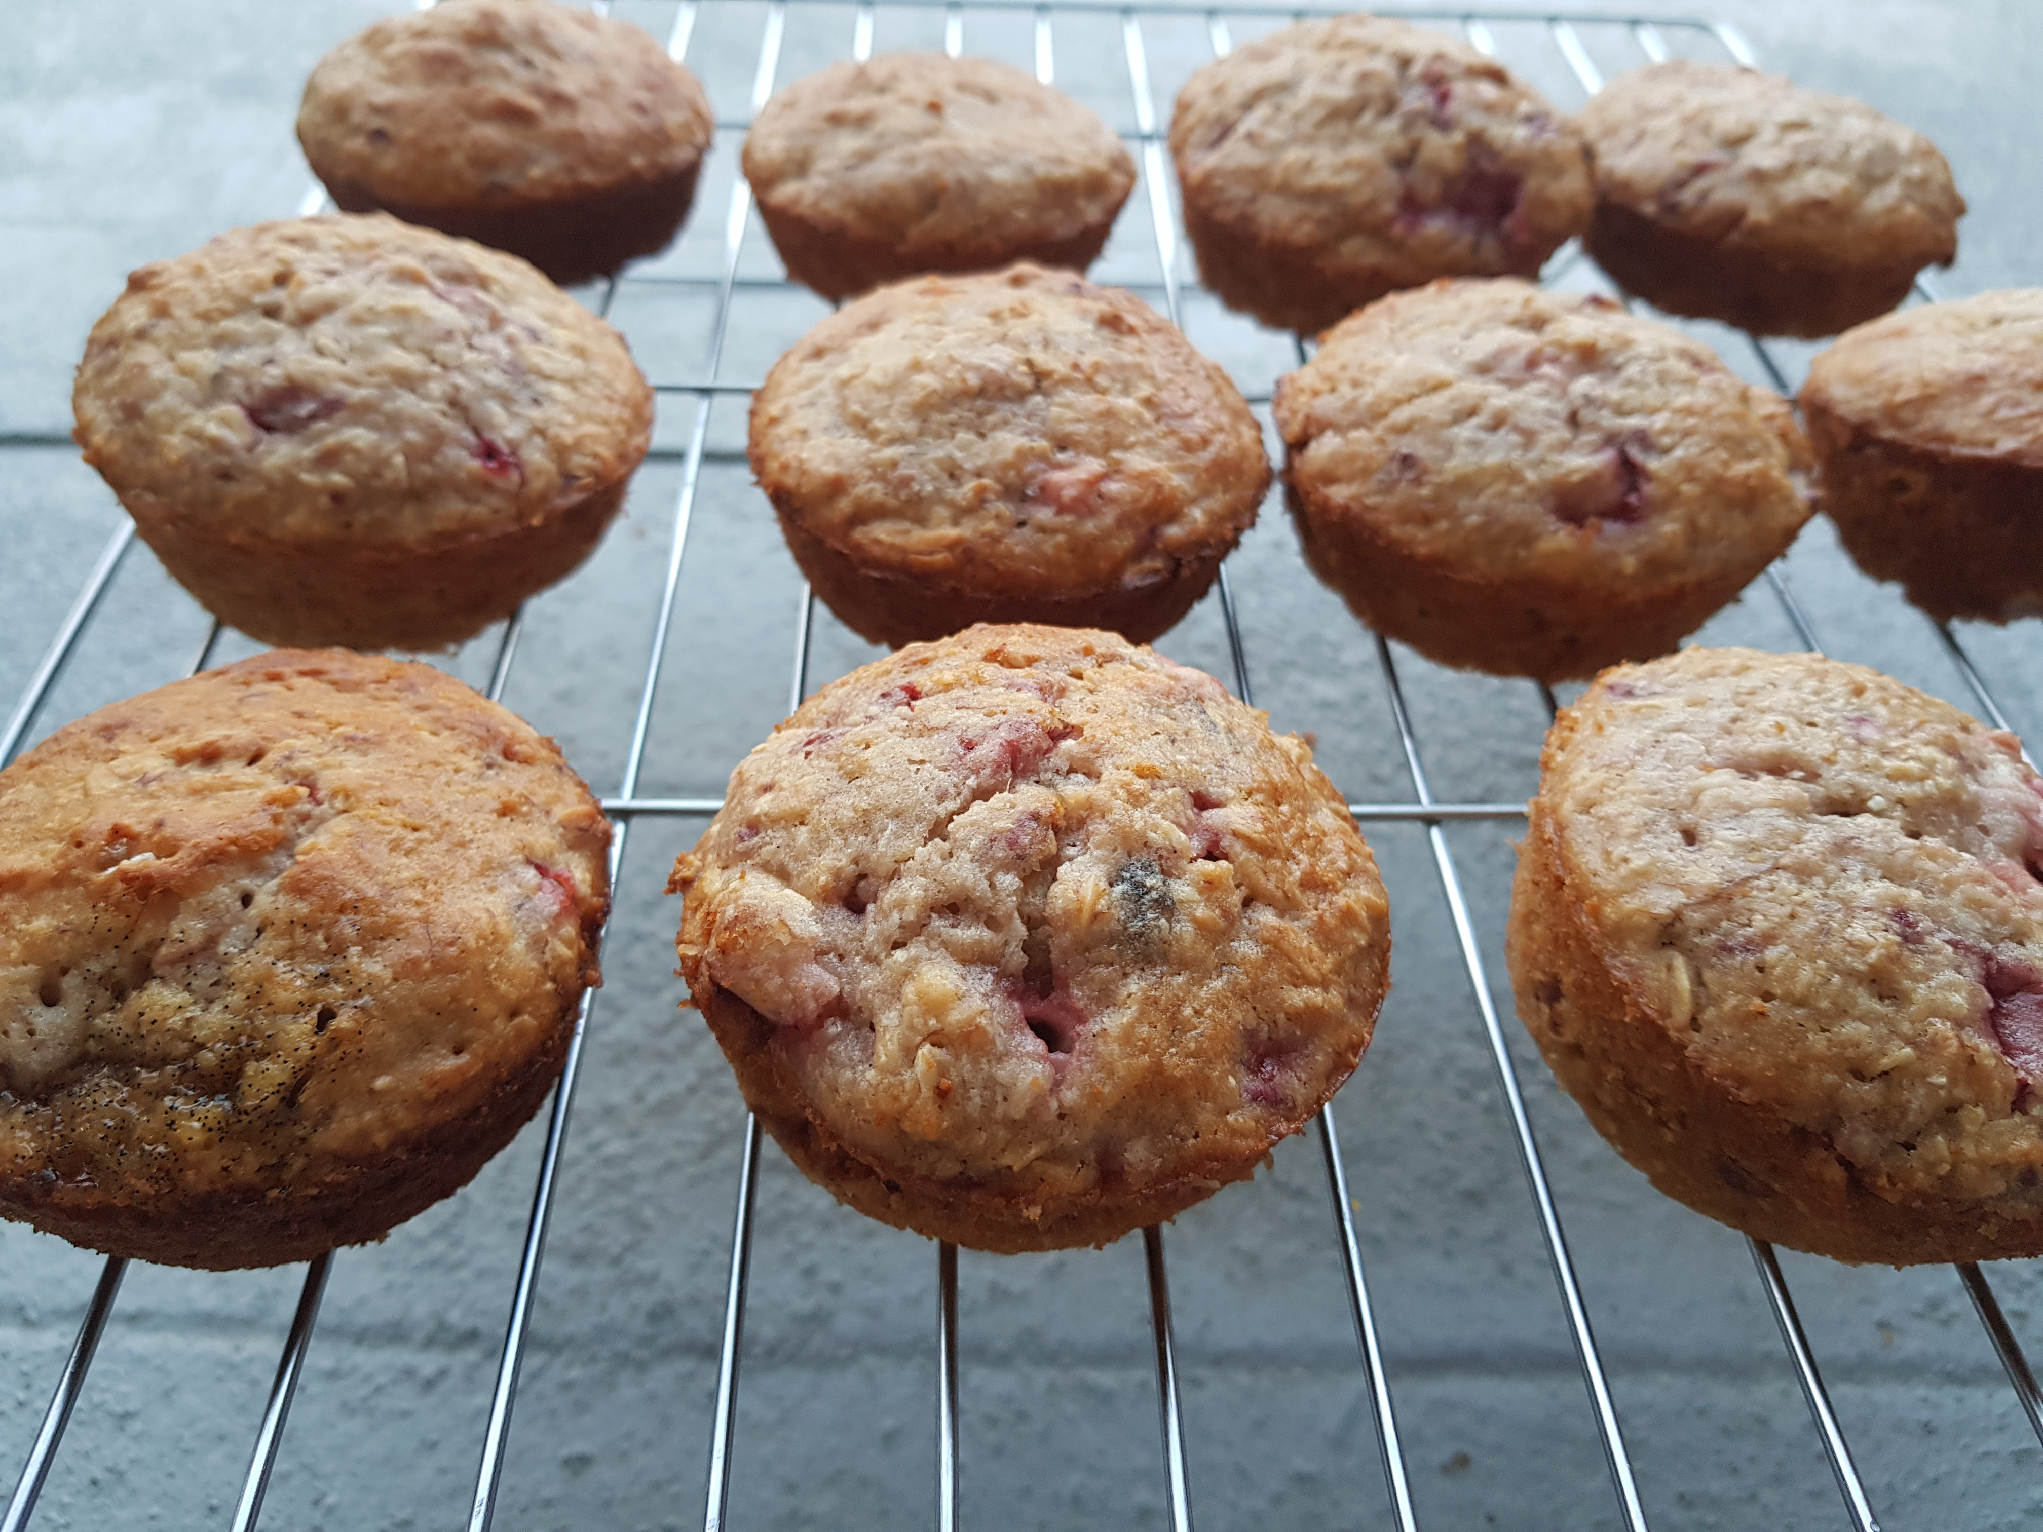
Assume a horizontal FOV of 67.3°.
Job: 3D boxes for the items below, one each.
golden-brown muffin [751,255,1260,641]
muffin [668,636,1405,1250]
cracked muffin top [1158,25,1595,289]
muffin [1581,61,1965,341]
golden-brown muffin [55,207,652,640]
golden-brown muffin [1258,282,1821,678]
[{"bbox_3d":[-0.002,-0.045,0.218,0.072,0.034,0.072,0,47,-2],"label":"golden-brown muffin"},{"bbox_3d":[0.001,0.015,0.160,0.072,0.033,0.072,0,47,-2],"label":"muffin"},{"bbox_3d":[0.065,-0.116,0.276,0.078,0.022,0.078,0,47,-2],"label":"cracked muffin top"},{"bbox_3d":[0.141,-0.111,0.290,0.073,0.033,0.073,0,47,-2],"label":"muffin"},{"bbox_3d":[-0.095,-0.054,0.224,0.077,0.039,0.077,0,47,-2],"label":"golden-brown muffin"},{"bbox_3d":[0.076,-0.048,0.229,0.077,0.033,0.077,0,47,-2],"label":"golden-brown muffin"}]

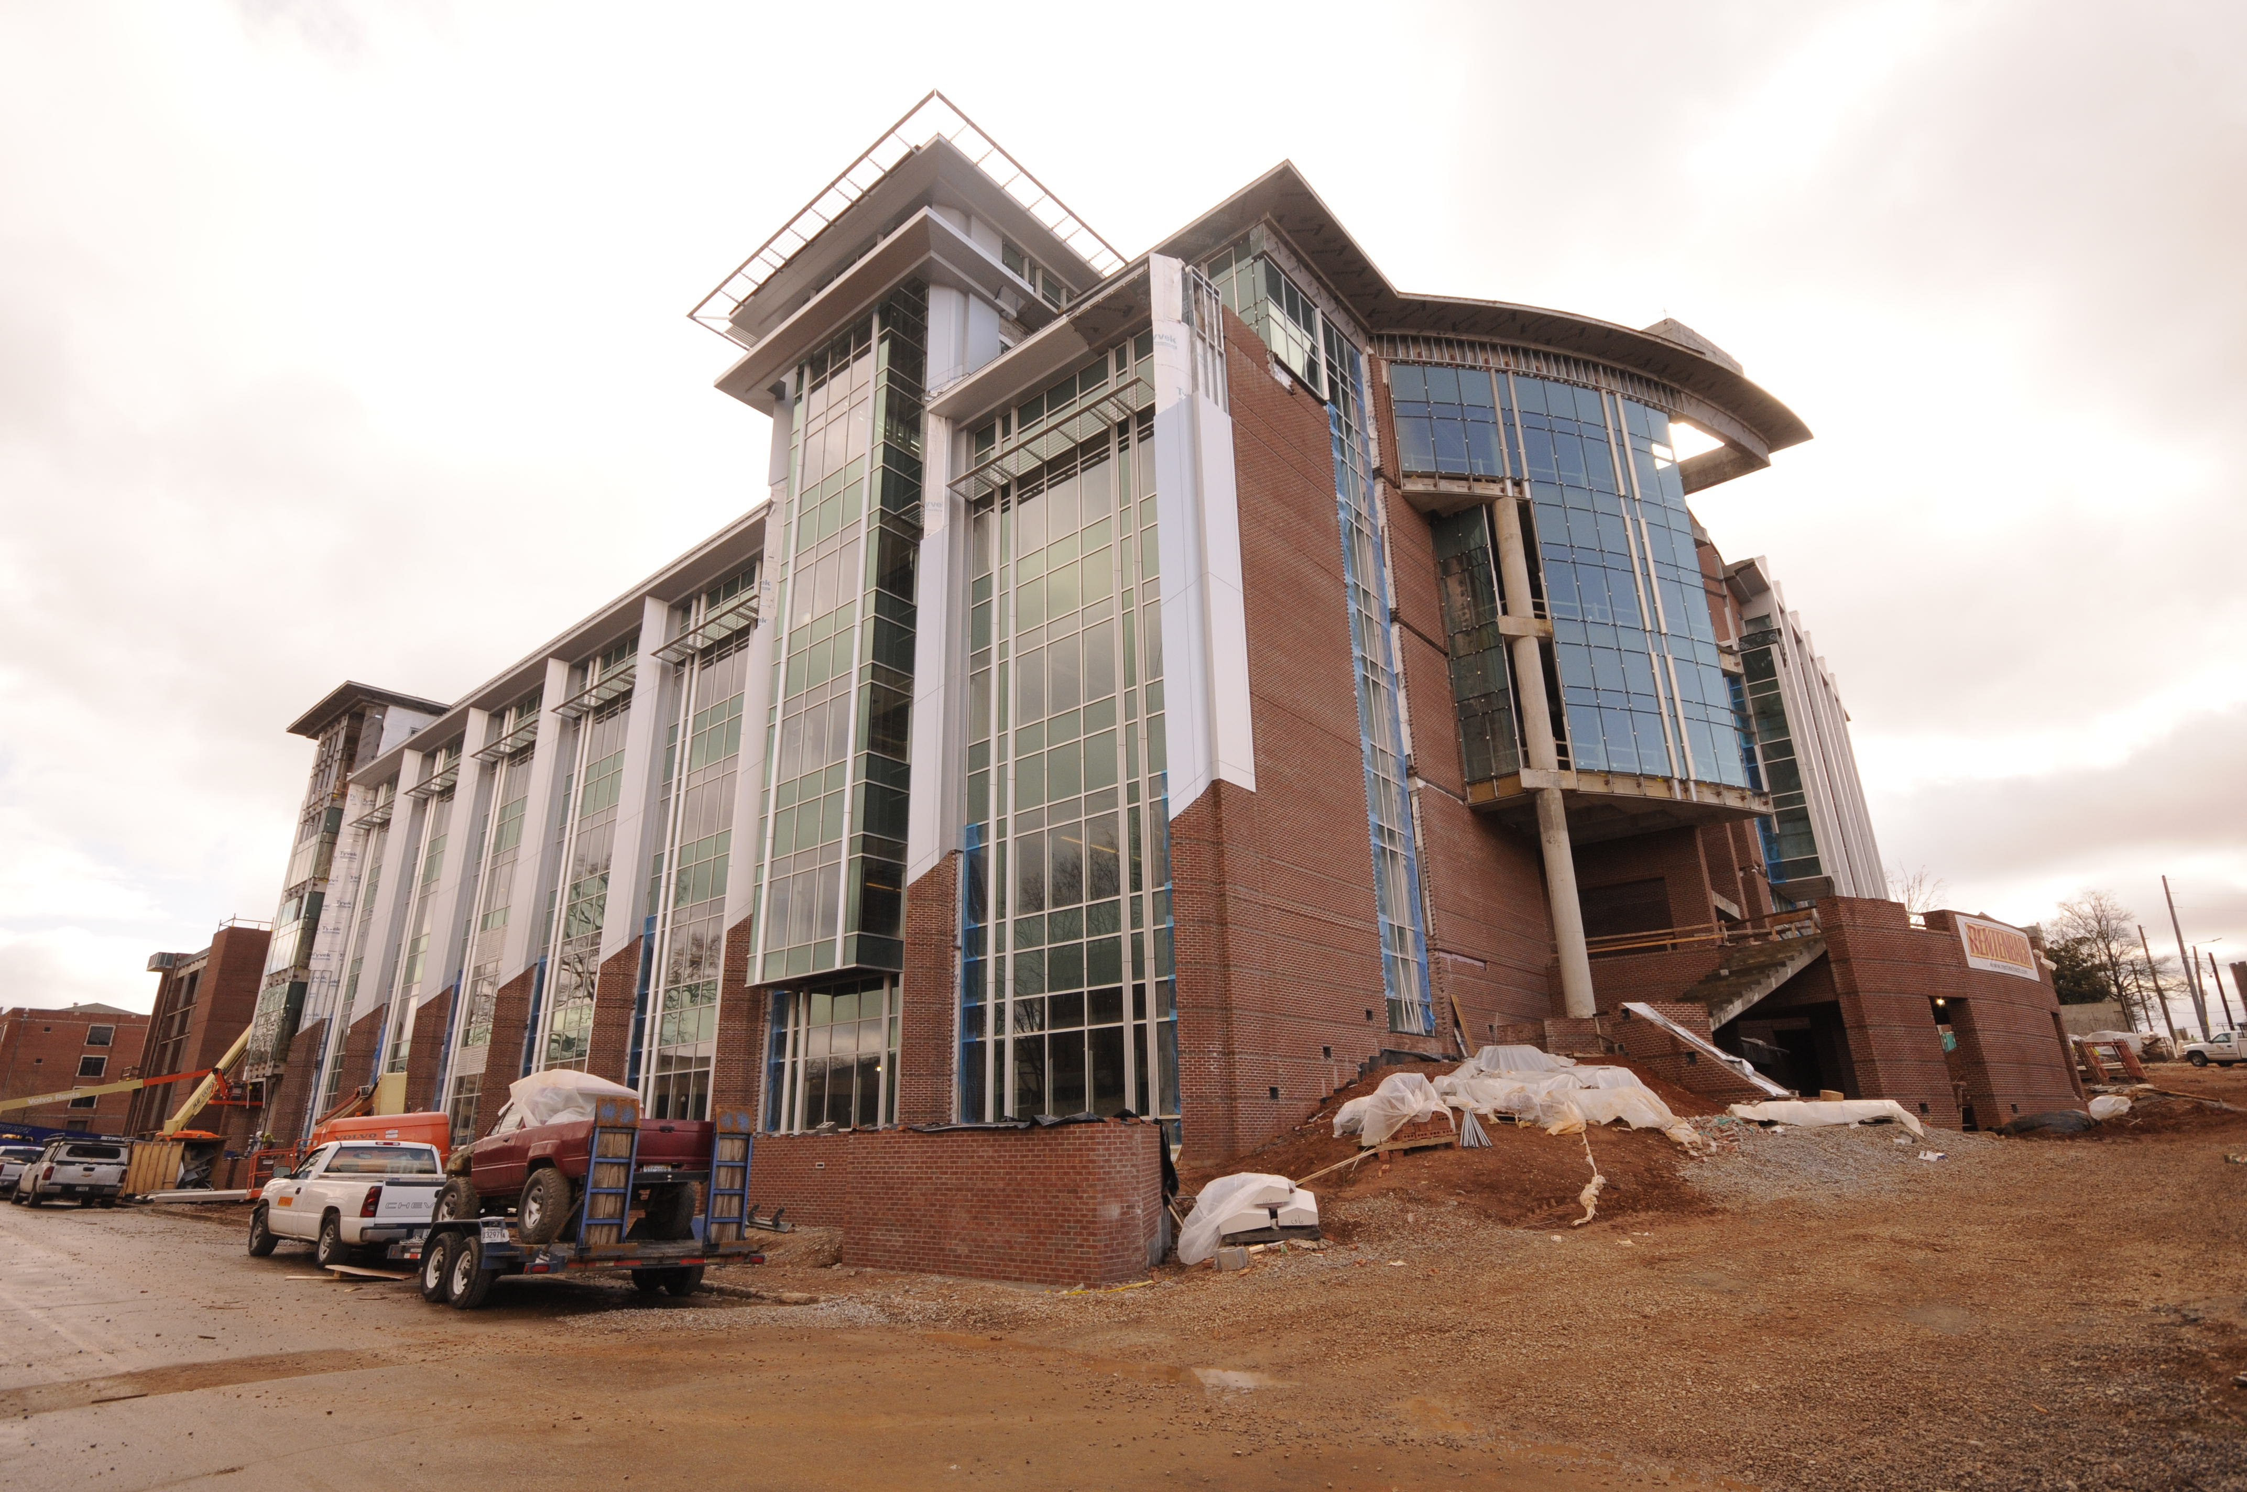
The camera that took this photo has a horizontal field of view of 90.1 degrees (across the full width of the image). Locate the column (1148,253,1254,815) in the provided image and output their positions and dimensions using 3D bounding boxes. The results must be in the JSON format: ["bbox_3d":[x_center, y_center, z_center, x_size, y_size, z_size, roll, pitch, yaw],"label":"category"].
[{"bbox_3d":[1.772,-5.333,27.706,1.000,15.400,2.650,-17,-25,37],"label":"column"}]

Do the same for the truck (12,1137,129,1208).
[{"bbox_3d":[-34.747,14.063,37.055,5.600,1.920,2.000,-19,-26,41],"label":"truck"}]

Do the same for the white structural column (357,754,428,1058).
[{"bbox_3d":[-38.907,7.659,59.761,1.144,15.373,1.343,-17,-24,38],"label":"white structural column"}]

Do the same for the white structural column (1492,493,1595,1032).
[{"bbox_3d":[13.069,-0.251,35.020,0.766,17.024,0.766,-17,-24,38],"label":"white structural column"}]

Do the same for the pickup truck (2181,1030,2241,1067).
[{"bbox_3d":[61.959,16.706,61.788,1.950,1.870,5.400,3,-20,-11],"label":"pickup truck"}]

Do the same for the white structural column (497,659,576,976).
[{"bbox_3d":[-25.319,3.174,48.902,1.144,14.676,1.343,-17,-24,38],"label":"white structural column"}]

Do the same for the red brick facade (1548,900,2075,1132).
[{"bbox_3d":[21.407,7.923,32.198,19.000,6.200,4.200,10,-23,-28],"label":"red brick facade"}]

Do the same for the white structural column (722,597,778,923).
[{"bbox_3d":[-12.306,-0.684,38.363,1.144,14.228,1.343,-17,-24,38],"label":"white structural column"}]

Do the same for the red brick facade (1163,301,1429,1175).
[{"bbox_3d":[4.141,-1.110,29.032,1.000,22.150,9.700,-17,-25,37],"label":"red brick facade"}]

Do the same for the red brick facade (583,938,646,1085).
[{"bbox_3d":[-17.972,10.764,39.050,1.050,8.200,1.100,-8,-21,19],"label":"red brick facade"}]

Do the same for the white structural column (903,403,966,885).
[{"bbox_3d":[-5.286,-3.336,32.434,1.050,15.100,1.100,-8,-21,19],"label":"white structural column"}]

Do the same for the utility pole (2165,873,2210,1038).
[{"bbox_3d":[73.940,15.143,77.965,0.300,12.250,0.300,-13,-22,39],"label":"utility pole"}]

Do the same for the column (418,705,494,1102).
[{"bbox_3d":[-32.085,5.764,54.194,1.144,15.771,1.343,-17,-24,38],"label":"column"}]

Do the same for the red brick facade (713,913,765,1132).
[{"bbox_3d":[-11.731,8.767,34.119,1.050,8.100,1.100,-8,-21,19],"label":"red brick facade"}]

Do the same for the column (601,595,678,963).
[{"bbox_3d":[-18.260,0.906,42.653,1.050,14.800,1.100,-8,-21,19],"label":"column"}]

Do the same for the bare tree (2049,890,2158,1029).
[{"bbox_3d":[74.934,16.489,85.000,7.200,10.754,7.200,-17,-24,38],"label":"bare tree"}]

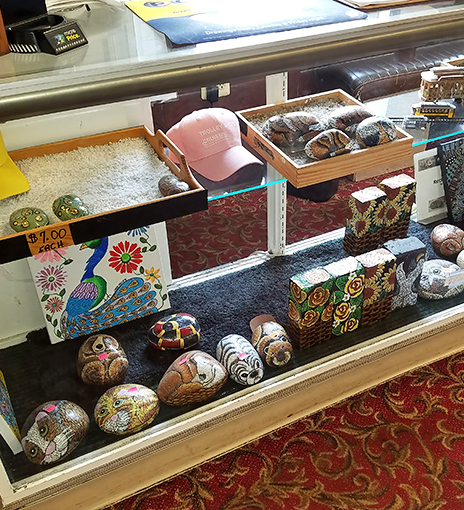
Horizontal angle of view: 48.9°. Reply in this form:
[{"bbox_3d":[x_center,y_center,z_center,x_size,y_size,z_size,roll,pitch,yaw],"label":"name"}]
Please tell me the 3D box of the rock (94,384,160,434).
[{"bbox_3d":[-0.233,0.344,1.142,0.142,0.090,0.120,-9,31,-10],"label":"rock"}]

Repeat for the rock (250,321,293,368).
[{"bbox_3d":[0.104,0.225,1.332,0.095,0.087,0.172,-14,31,-17],"label":"rock"}]

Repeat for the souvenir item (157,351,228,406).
[{"bbox_3d":[-0.091,0.292,1.206,0.173,0.098,0.122,-25,37,-33],"label":"souvenir item"}]

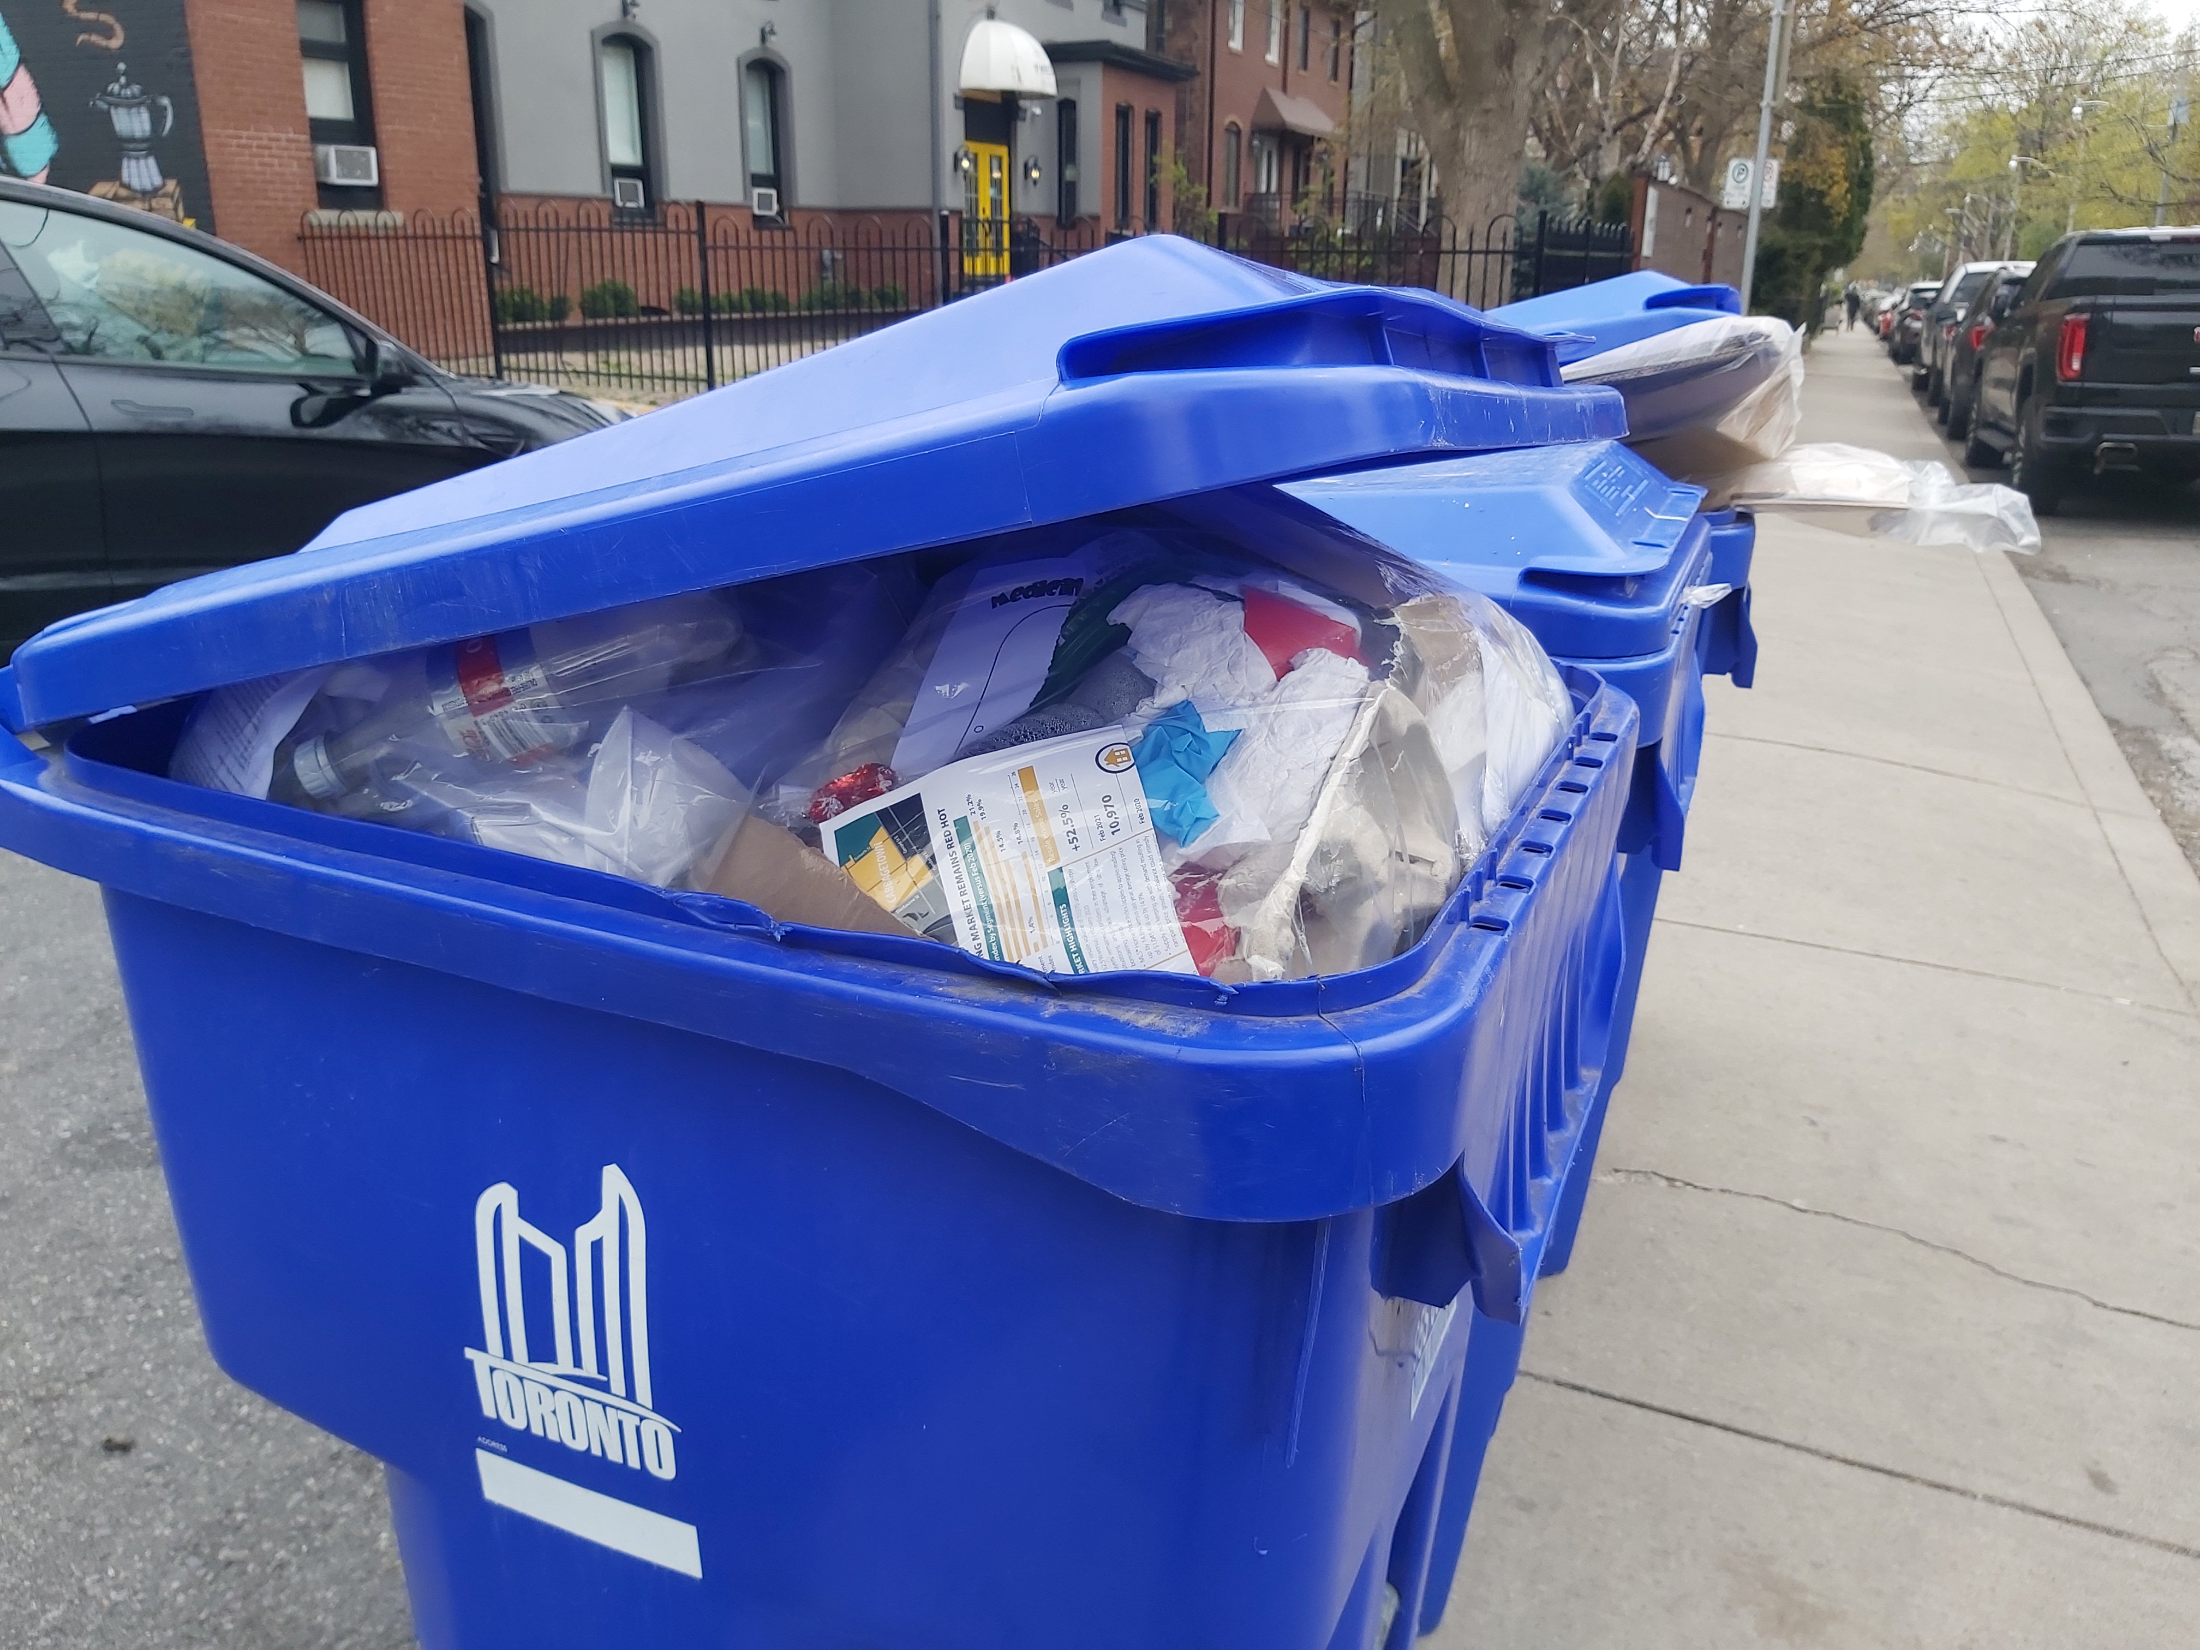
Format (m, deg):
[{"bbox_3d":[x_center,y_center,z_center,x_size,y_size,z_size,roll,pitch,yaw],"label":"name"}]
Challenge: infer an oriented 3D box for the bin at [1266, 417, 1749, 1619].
[{"bbox_3d":[0.166,0.180,1.781,0.850,1.170,0.670,8,20,22],"label":"bin"}]

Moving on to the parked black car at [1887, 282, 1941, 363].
[{"bbox_3d":[17.768,-10.582,34.649,1.860,1.710,4.650,8,20,22],"label":"parked black car"}]

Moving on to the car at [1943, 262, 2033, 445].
[{"bbox_3d":[10.039,-4.967,17.305,1.860,1.710,4.600,8,20,22],"label":"car"}]

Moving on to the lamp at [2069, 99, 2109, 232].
[{"bbox_3d":[34.002,-21.083,57.882,1.600,7.500,0.500,8,20,22],"label":"lamp"}]

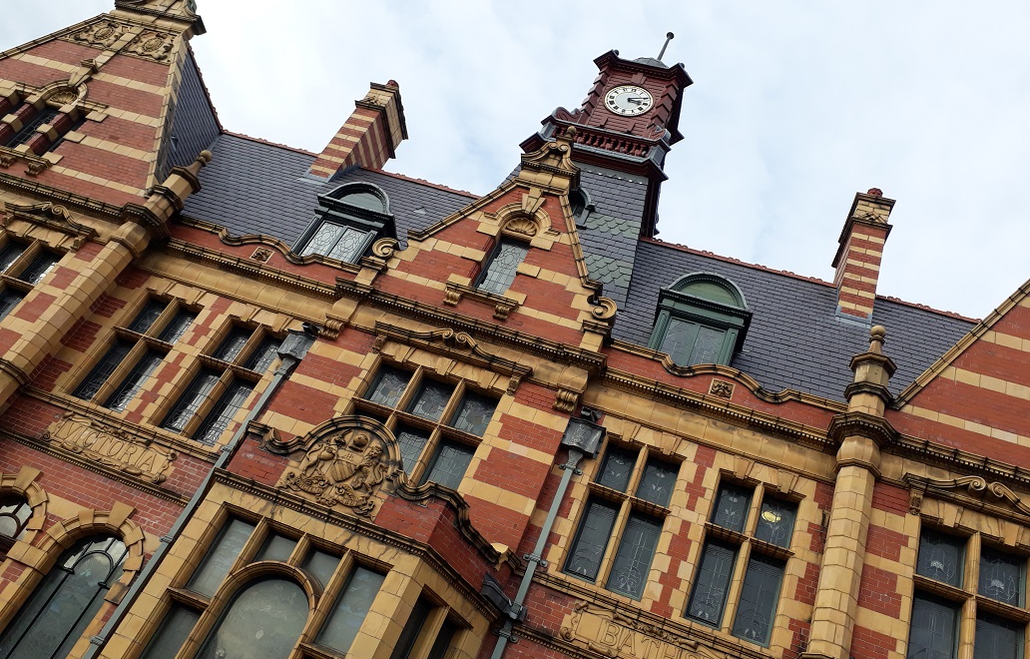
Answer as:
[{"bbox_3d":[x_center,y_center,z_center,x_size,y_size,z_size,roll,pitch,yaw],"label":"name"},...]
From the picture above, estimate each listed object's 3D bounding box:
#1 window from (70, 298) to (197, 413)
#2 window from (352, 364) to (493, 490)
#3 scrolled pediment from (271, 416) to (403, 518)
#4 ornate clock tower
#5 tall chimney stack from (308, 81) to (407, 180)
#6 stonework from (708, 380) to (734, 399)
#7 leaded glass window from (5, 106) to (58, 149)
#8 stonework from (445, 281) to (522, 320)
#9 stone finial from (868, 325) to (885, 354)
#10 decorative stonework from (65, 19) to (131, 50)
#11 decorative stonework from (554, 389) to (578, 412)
[{"bbox_3d":[-6.490,0.398,13.836,1.265,2.367,0.300,16,-34,15],"label":"window"},{"bbox_3d":[-1.607,1.641,12.267,2.192,2.359,0.300,16,-34,15],"label":"window"},{"bbox_3d":[-2.123,1.702,10.294,1.407,1.287,0.300,16,-34,15],"label":"scrolled pediment"},{"bbox_3d":[2.714,-4.859,20.980,3.660,10.000,3.660,16,-34,15],"label":"ornate clock tower"},{"bbox_3d":[-4.034,-4.853,21.379,0.840,4.340,1.730,16,-34,15],"label":"tall chimney stack"},{"bbox_3d":[3.259,0.928,12.646,0.368,0.329,0.090,16,-34,15],"label":"stonework"},{"bbox_3d":[-10.035,-4.167,16.879,0.787,1.591,0.160,16,-34,15],"label":"leaded glass window"},{"bbox_3d":[-0.631,-0.417,13.449,1.291,0.457,0.220,16,-34,15],"label":"stonework"},{"bbox_3d":[5.507,0.195,12.256,0.230,0.660,0.230,16,-34,15],"label":"stone finial"},{"bbox_3d":[-9.704,-6.920,18.569,1.410,1.012,0.150,16,-34,15],"label":"decorative stonework"},{"bbox_3d":[0.772,1.120,12.179,0.321,0.352,0.240,16,-34,15],"label":"decorative stonework"}]

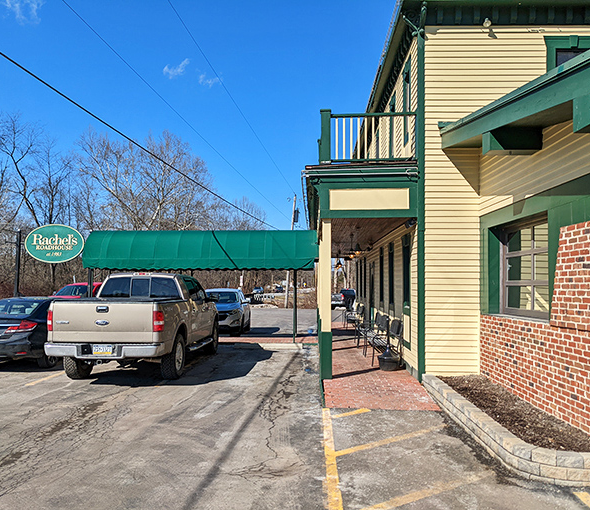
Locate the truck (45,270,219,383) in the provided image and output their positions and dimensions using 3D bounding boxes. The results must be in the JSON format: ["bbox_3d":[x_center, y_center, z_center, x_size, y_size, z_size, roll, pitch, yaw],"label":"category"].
[{"bbox_3d":[-3.020,1.440,11.600,2.050,1.970,5.700,0,-3,2],"label":"truck"}]

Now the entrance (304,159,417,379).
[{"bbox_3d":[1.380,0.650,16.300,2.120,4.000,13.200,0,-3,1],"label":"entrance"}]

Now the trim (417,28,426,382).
[{"bbox_3d":[2.355,-0.920,9.870,0.130,6.500,0.140,0,-3,1],"label":"trim"}]

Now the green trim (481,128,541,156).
[{"bbox_3d":[3.010,-1.570,7.360,0.730,0.290,0.300,0,-3,1],"label":"green trim"}]

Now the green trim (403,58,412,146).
[{"bbox_3d":[2.320,-3.150,10.970,0.120,1.680,0.850,0,-3,1],"label":"green trim"}]

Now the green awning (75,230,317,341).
[{"bbox_3d":[-2.600,0.860,15.500,6.500,3.150,1.800,0,-2,2],"label":"green awning"}]

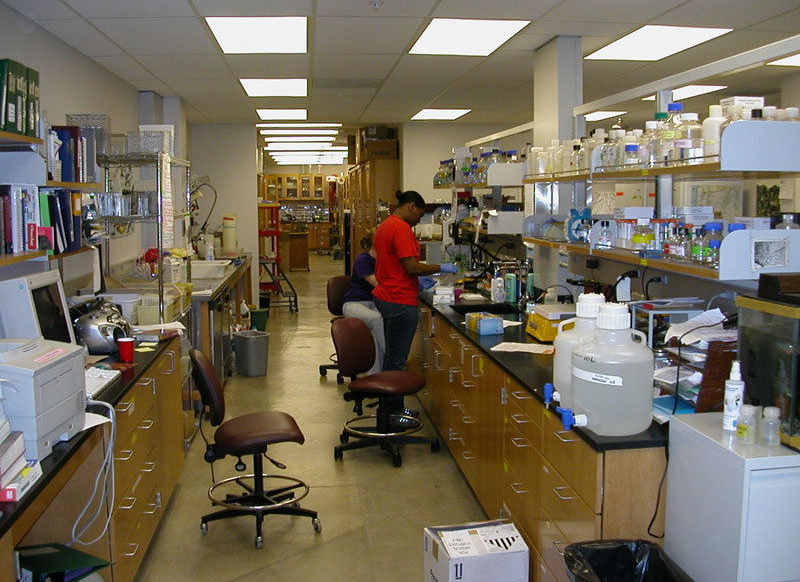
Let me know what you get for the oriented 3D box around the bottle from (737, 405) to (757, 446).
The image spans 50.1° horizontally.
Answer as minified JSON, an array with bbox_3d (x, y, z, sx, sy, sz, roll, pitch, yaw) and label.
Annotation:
[{"bbox_3d":[1.060,0.410,2.614,0.056,0.119,0.056,-1,6,-6],"label":"bottle"}]

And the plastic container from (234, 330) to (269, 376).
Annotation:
[{"bbox_3d":[-1.378,0.586,7.929,0.290,0.376,0.250,5,8,39],"label":"plastic container"}]

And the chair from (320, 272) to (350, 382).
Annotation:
[{"bbox_3d":[-0.389,0.330,7.744,0.620,0.917,0.600,5,8,39],"label":"chair"}]

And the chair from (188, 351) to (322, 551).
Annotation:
[{"bbox_3d":[-0.757,0.790,4.557,0.660,0.980,0.600,-1,6,-9],"label":"chair"}]

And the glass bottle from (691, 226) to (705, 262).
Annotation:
[{"bbox_3d":[1.020,-0.153,2.899,0.062,0.121,0.062,-1,6,-6],"label":"glass bottle"}]

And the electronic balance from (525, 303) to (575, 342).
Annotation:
[{"bbox_3d":[0.834,0.155,4.308,0.340,0.137,0.340,-1,6,-6],"label":"electronic balance"}]

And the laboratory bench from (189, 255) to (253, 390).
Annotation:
[{"bbox_3d":[-2.064,0.317,8.914,0.730,1.020,4.300,-1,6,-6],"label":"laboratory bench"}]

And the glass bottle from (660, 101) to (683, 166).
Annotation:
[{"bbox_3d":[1.012,-0.573,3.140,0.100,0.230,0.100,-1,6,-6],"label":"glass bottle"}]

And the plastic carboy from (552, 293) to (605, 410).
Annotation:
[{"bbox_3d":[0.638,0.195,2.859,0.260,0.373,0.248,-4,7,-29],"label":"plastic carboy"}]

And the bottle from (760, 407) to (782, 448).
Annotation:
[{"bbox_3d":[0.892,0.324,2.053,0.045,0.092,0.045,-1,6,-6],"label":"bottle"}]

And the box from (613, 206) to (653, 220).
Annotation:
[{"bbox_3d":[1.091,-0.363,3.980,0.140,0.070,0.130,-1,6,-6],"label":"box"}]

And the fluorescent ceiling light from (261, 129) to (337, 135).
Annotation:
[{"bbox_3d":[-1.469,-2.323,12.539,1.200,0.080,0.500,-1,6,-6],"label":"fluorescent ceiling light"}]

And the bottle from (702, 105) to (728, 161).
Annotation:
[{"bbox_3d":[0.988,-0.485,2.668,0.084,0.184,0.084,-1,6,-6],"label":"bottle"}]

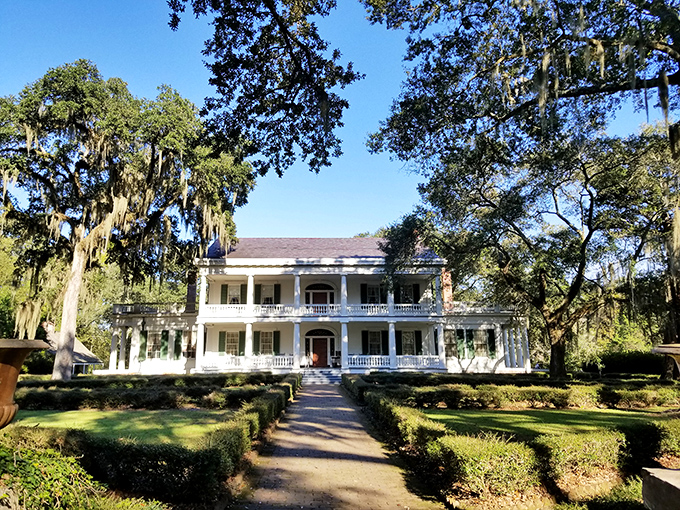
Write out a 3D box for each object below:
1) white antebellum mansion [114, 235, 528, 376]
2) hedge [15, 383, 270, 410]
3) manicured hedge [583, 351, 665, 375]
[{"bbox_3d":[-1.796,4.822,45.420,34.900,12.400,13.000,0,-11,-1],"label":"white antebellum mansion"},{"bbox_3d":[-7.864,5.658,19.969,10.100,0.720,1.300,0,-11,-1],"label":"hedge"},{"bbox_3d":[28.426,11.055,52.182,8.600,2.550,2.500,0,-11,-1],"label":"manicured hedge"}]

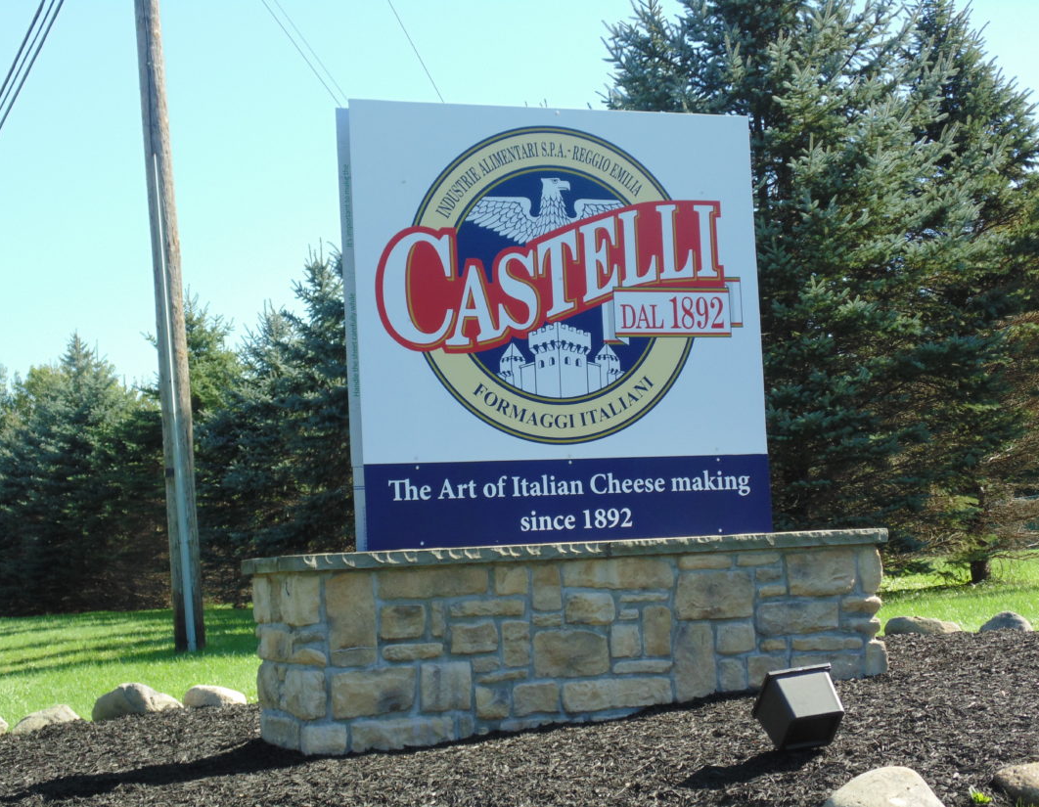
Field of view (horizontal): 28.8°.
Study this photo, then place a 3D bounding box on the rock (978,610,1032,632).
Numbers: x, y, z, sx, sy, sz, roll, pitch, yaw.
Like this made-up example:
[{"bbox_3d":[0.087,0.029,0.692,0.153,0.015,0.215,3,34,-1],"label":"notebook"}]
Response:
[{"bbox_3d":[2.404,1.087,10.000,0.275,0.130,0.230,-3,-4,0],"label":"rock"}]

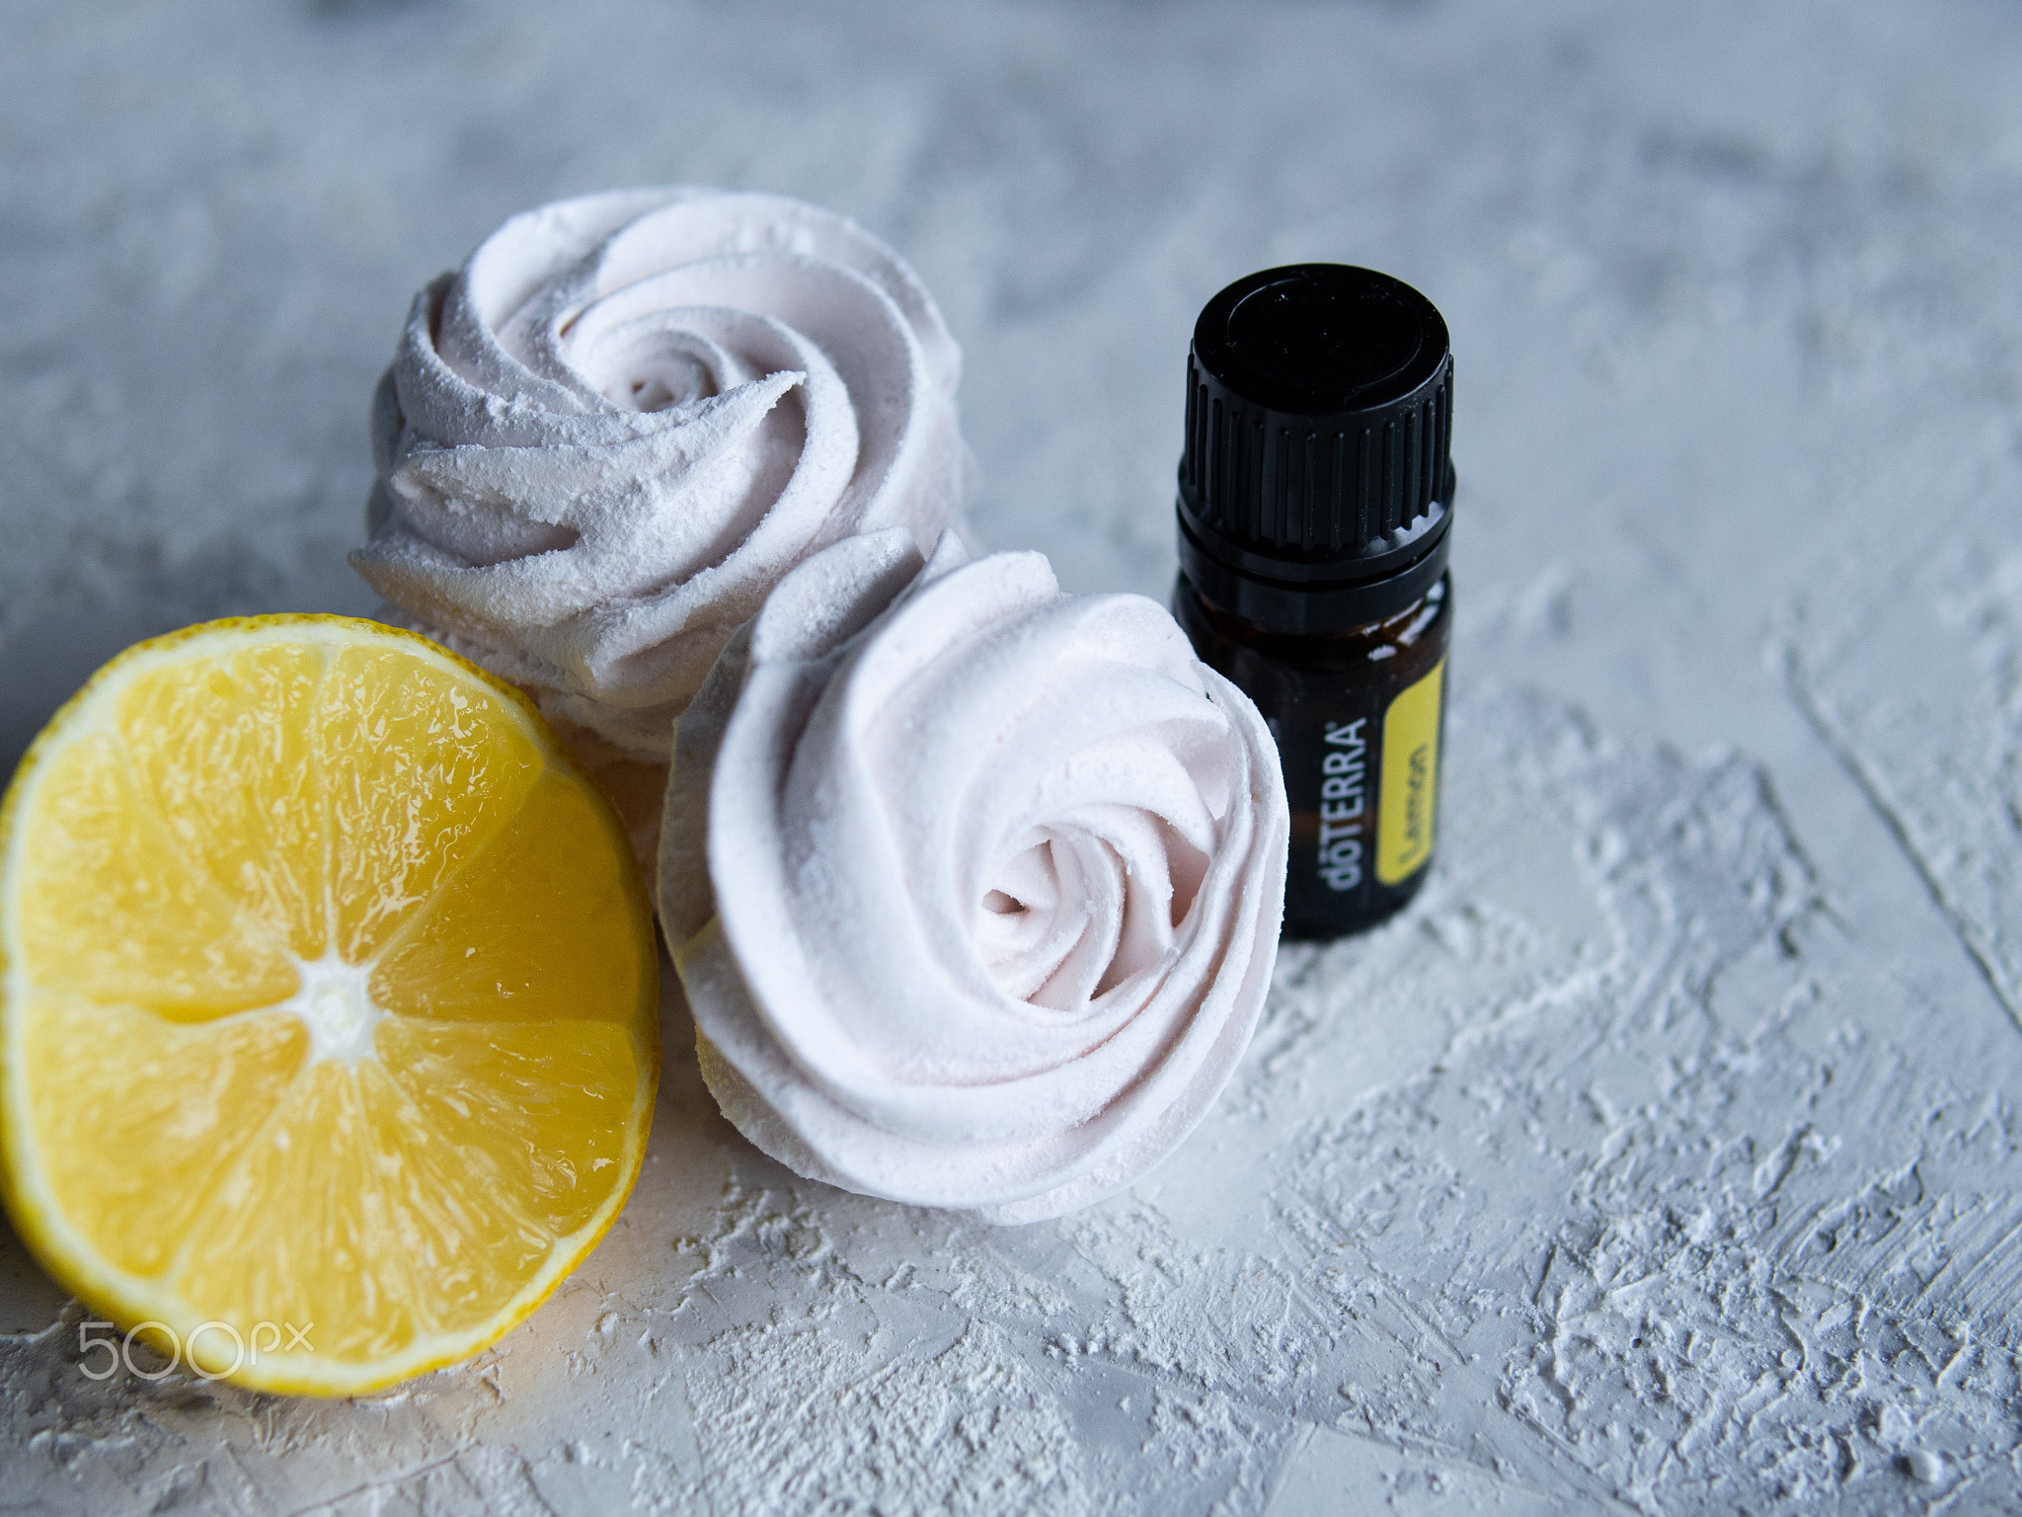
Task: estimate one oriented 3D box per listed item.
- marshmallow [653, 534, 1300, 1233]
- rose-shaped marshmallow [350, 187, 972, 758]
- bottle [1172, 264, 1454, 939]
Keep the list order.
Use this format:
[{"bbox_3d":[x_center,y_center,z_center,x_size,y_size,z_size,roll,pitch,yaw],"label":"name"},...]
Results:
[{"bbox_3d":[-0.002,0.009,0.260,0.049,0.051,0.035,0,8,-11],"label":"marshmallow"},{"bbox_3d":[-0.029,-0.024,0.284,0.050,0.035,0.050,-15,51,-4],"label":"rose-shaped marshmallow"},{"bbox_3d":[0.024,-0.012,0.282,0.022,0.054,0.022,-1,42,1],"label":"bottle"}]

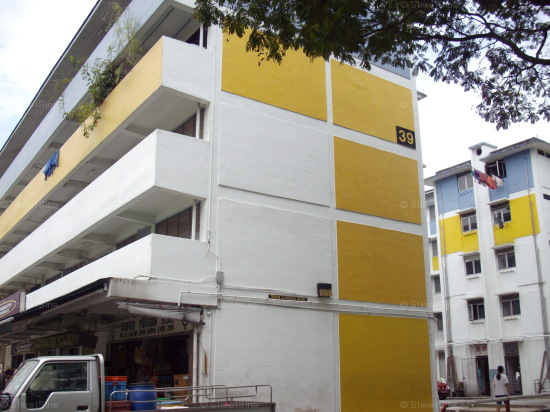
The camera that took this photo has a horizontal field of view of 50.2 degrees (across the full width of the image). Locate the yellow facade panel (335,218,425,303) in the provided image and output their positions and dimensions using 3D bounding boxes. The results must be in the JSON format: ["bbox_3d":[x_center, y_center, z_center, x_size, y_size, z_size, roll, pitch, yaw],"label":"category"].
[{"bbox_3d":[3.353,1.829,18.080,3.691,2.307,0.080,11,-20,-33],"label":"yellow facade panel"}]

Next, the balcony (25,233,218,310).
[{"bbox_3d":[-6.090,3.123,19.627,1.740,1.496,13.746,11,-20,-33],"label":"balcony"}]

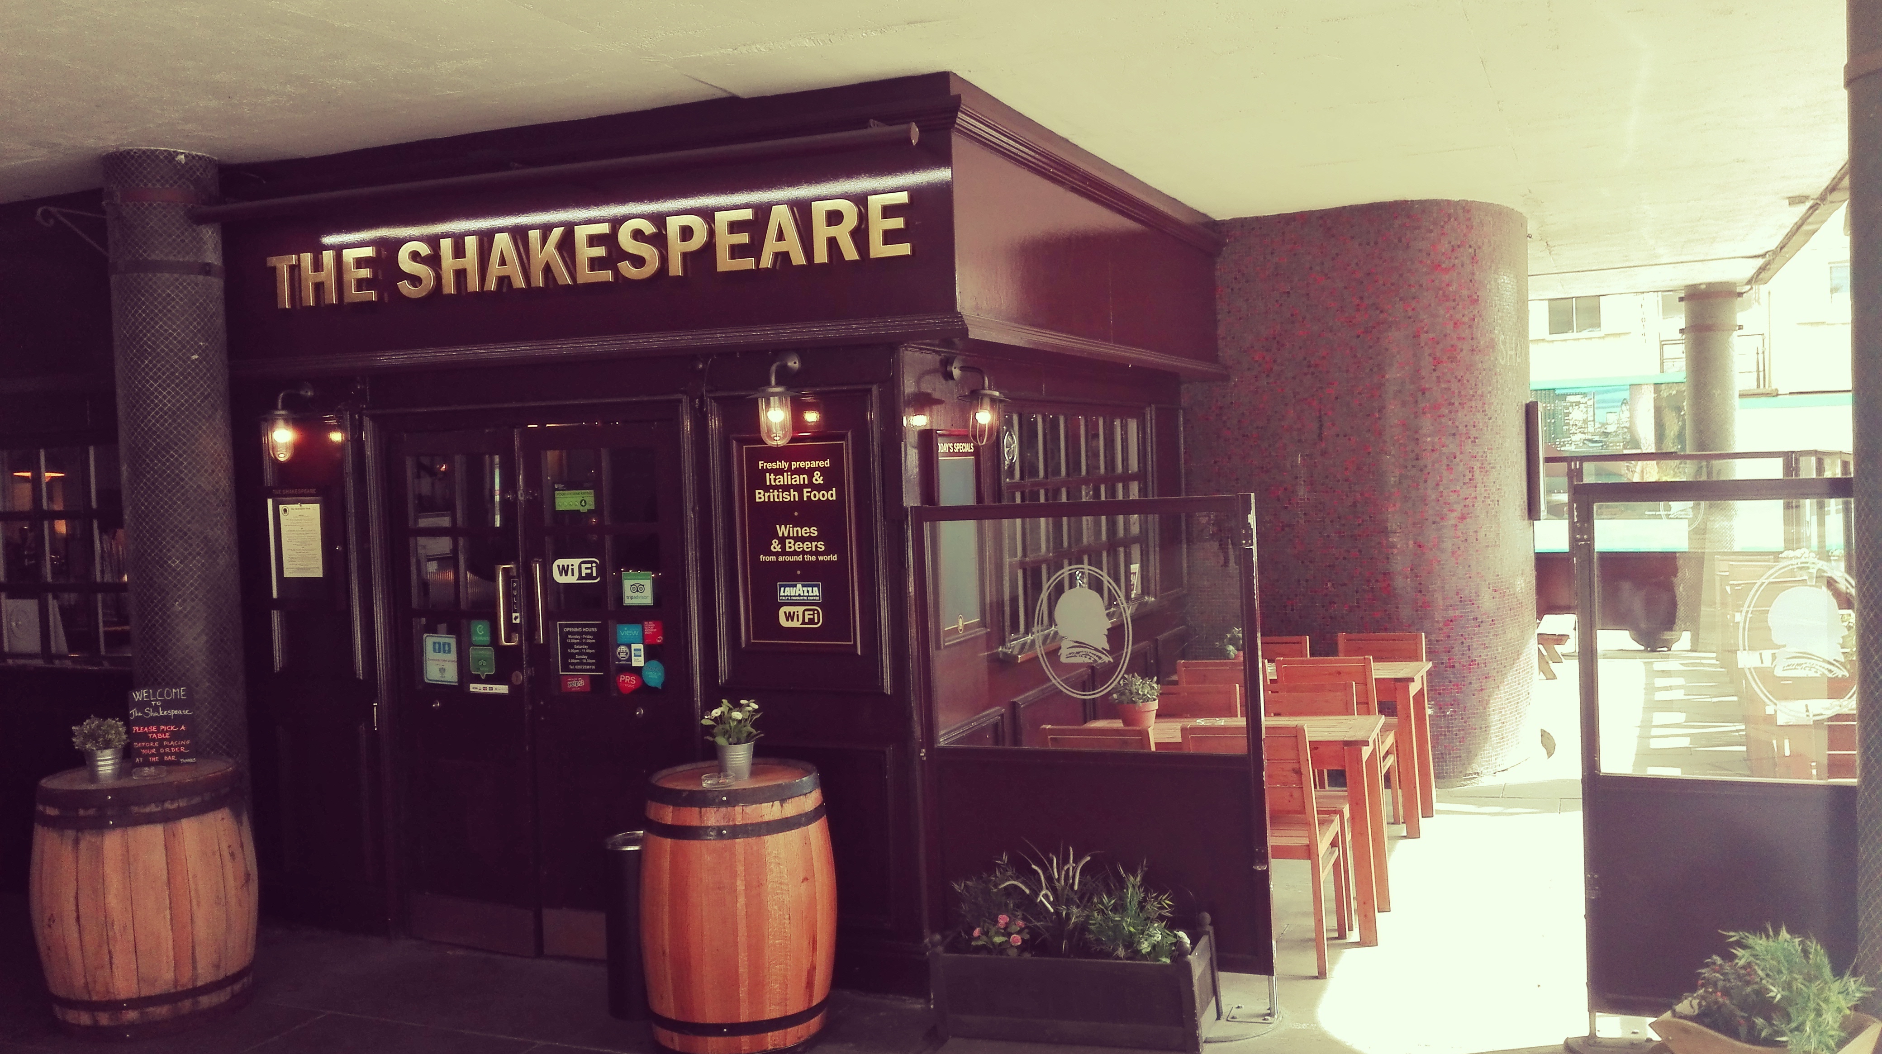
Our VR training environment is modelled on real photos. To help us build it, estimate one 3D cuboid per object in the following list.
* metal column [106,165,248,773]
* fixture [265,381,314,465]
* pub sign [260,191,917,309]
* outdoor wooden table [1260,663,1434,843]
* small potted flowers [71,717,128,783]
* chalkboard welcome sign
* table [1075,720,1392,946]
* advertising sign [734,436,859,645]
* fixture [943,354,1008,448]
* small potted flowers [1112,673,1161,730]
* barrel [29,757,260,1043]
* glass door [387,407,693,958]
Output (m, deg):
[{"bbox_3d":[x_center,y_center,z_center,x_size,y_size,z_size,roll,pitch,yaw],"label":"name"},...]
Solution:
[{"bbox_3d":[-2.949,0.139,5.243,0.380,3.112,0.380,-2,2,0],"label":"metal column"},{"bbox_3d":[-2.647,-0.422,5.441,0.175,0.320,0.235,-2,2,20],"label":"fixture"},{"bbox_3d":[-1.287,-0.923,4.593,2.534,0.198,0.040,-1,3,18],"label":"pub sign"},{"bbox_3d":[1.835,1.114,6.806,1.220,0.765,0.570,-5,0,28],"label":"outdoor wooden table"},{"bbox_3d":[-2.924,0.771,4.689,0.170,0.220,0.170,-2,2,0],"label":"small potted flowers"},{"bbox_3d":[-2.830,0.733,4.906,0.215,0.275,0.030,-2,-4,-8],"label":"chalkboard welcome sign"},{"bbox_3d":[1.130,1.170,5.330,1.190,0.745,0.570,-4,0,24],"label":"table"},{"bbox_3d":[-0.502,0.057,4.687,0.432,0.731,0.030,-1,3,18],"label":"advertising sign"},{"bbox_3d":[0.142,-0.452,4.872,0.205,0.319,0.181,-1,3,26],"label":"fixture"},{"bbox_3d":[0.800,0.716,5.520,0.195,0.235,0.195,-2,2,0],"label":"small potted flowers"},{"bbox_3d":[-2.793,1.283,4.747,0.691,0.845,0.691,-2,2,0],"label":"barrel"},{"bbox_3d":[-1.513,0.612,5.134,1.310,2.070,0.070,-1,3,18],"label":"glass door"}]

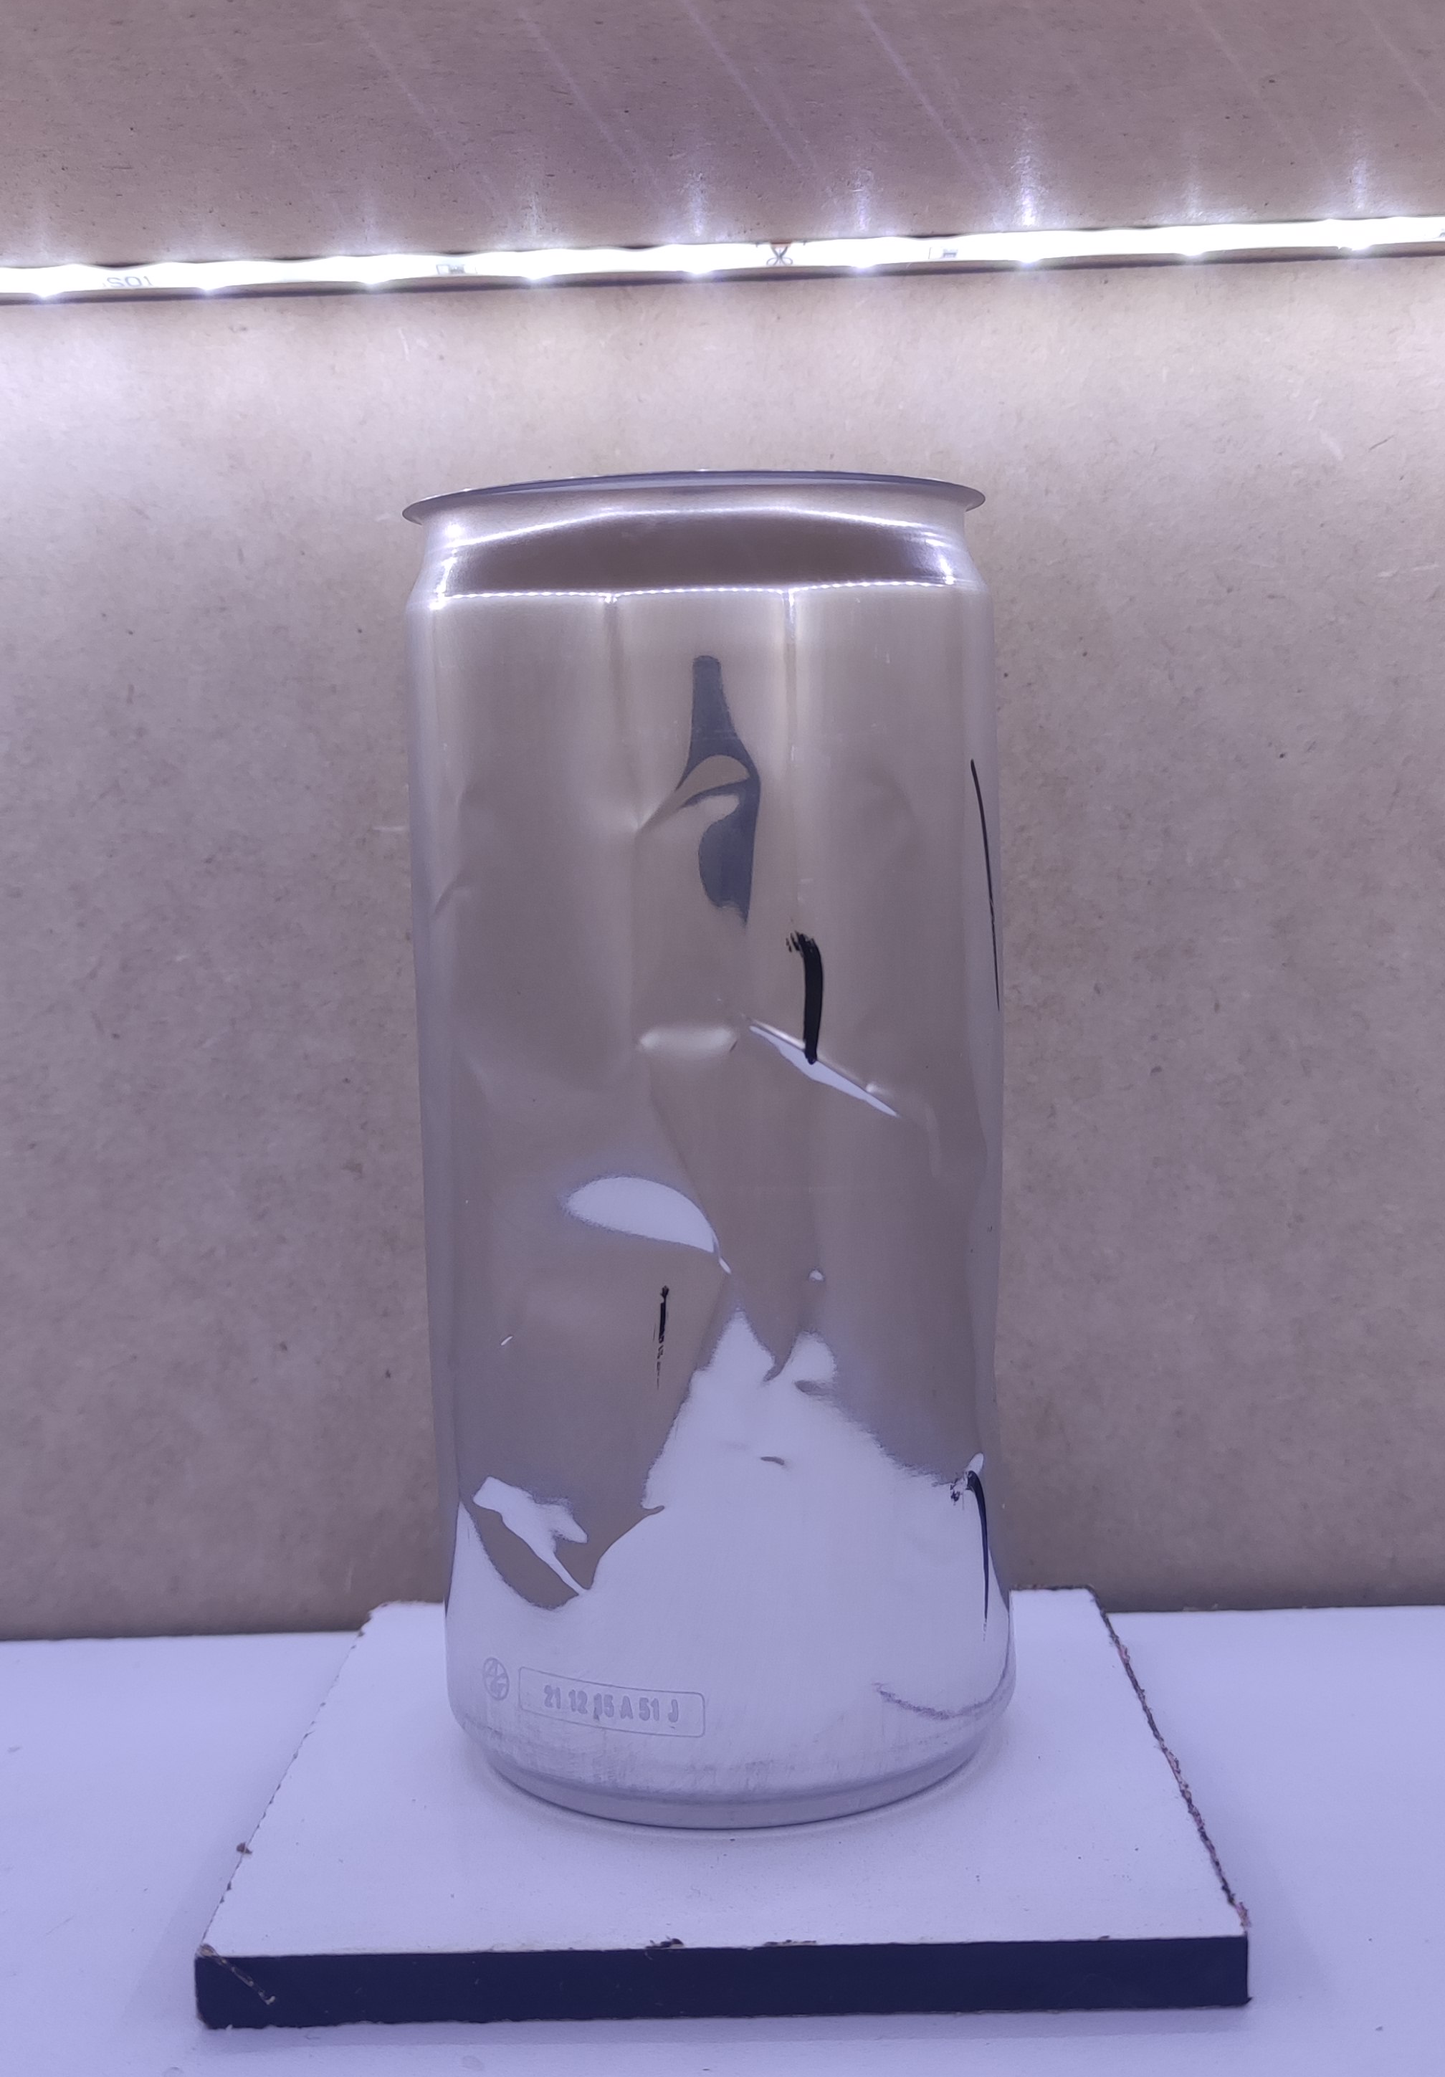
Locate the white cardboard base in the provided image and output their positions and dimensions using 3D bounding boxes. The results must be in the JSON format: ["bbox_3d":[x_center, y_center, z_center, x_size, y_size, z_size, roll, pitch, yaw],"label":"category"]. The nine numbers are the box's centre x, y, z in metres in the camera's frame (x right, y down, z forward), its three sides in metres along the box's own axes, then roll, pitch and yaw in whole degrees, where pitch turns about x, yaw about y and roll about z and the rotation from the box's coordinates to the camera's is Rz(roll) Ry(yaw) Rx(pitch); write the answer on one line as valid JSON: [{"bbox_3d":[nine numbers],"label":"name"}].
[{"bbox_3d":[0.001,0.073,0.205,0.086,0.006,0.079,-2,5,1],"label":"white cardboard base"}]

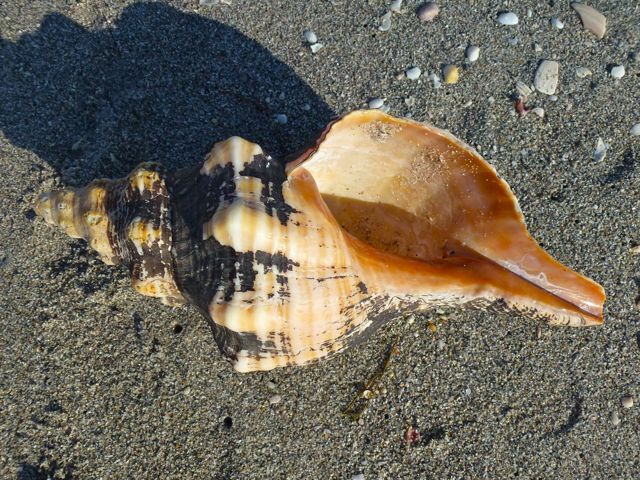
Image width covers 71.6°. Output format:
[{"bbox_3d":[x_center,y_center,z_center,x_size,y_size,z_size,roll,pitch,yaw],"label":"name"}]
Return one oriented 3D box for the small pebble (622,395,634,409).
[{"bbox_3d":[0.209,0.110,0.302,0.008,0.006,0.008,9,77,2],"label":"small pebble"}]

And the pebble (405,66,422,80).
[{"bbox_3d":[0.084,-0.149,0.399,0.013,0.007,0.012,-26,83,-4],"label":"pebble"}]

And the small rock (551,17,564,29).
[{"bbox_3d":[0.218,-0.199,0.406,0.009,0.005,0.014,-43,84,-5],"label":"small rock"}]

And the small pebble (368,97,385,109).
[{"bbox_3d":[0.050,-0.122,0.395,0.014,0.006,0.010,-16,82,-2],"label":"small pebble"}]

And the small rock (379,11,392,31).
[{"bbox_3d":[0.055,-0.183,0.369,0.009,0.006,0.020,18,78,4],"label":"small rock"}]

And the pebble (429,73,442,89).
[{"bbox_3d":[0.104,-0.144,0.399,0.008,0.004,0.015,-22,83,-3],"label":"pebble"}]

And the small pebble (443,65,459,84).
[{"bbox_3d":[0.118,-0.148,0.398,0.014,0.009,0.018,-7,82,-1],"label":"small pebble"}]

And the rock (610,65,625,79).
[{"bbox_3d":[0.240,-0.135,0.357,0.011,0.008,0.010,0,77,0],"label":"rock"}]

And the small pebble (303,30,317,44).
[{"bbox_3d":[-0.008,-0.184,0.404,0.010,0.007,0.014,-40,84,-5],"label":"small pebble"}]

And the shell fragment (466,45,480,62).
[{"bbox_3d":[0.125,-0.152,0.361,0.010,0.008,0.015,9,77,2],"label":"shell fragment"}]

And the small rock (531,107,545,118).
[{"bbox_3d":[0.172,-0.101,0.351,0.010,0.005,0.008,18,78,4],"label":"small rock"}]

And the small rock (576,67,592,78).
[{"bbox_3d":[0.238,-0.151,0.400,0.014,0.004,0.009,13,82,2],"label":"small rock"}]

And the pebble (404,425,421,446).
[{"bbox_3d":[0.061,0.130,0.296,0.009,0.007,0.011,-3,77,-1],"label":"pebble"}]

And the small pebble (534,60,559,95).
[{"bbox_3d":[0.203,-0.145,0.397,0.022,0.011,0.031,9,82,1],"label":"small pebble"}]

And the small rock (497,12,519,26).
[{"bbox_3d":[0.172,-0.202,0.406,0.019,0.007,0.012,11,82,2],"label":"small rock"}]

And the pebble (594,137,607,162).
[{"bbox_3d":[0.217,-0.070,0.343,0.009,0.006,0.021,15,77,3],"label":"pebble"}]

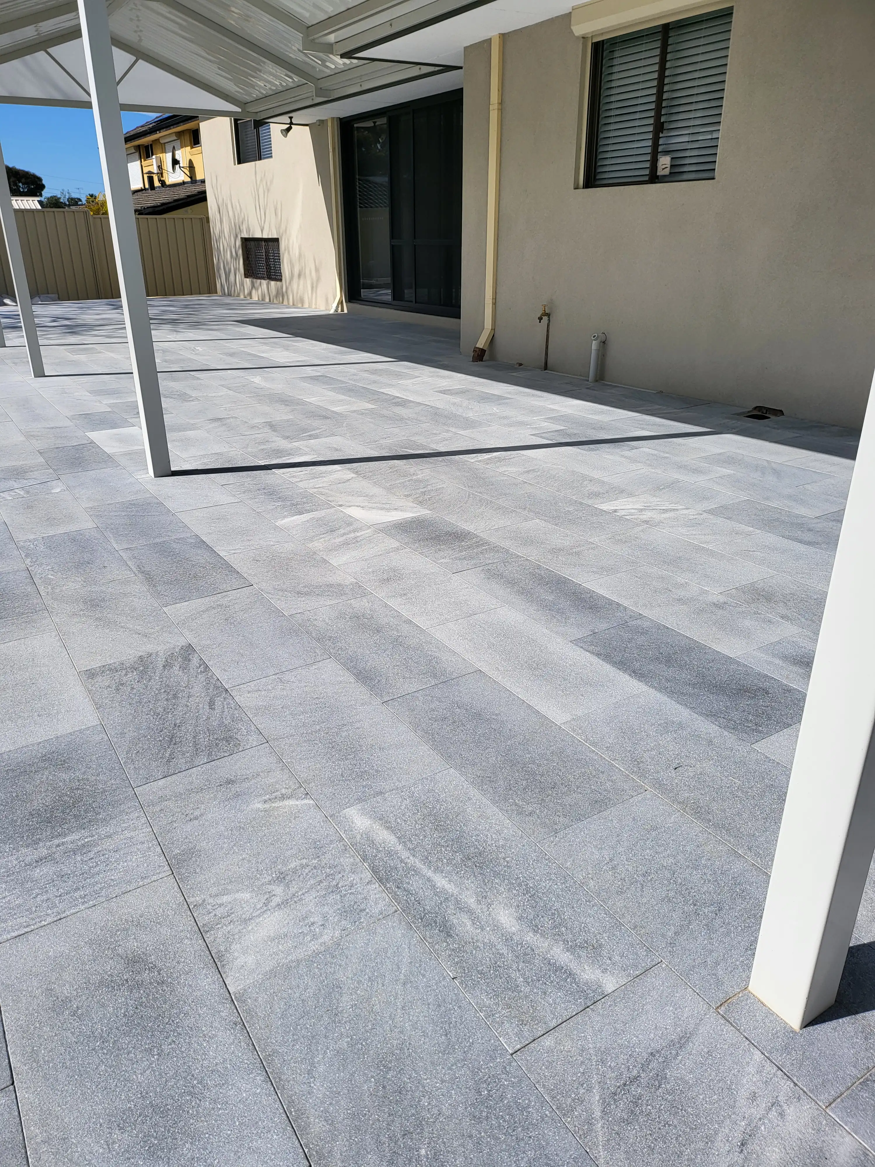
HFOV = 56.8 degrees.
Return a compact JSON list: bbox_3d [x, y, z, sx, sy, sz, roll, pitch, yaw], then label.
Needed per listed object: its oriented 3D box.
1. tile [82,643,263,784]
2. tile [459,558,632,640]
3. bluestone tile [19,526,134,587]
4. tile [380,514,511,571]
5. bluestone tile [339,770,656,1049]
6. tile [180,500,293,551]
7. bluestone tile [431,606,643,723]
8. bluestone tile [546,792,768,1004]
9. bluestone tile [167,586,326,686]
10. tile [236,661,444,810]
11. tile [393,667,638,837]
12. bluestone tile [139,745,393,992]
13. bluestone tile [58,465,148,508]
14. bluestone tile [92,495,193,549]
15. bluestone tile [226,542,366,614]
[{"bbox_3d":[-0.677,0.313,2.023,0.300,0.024,0.600,-15,27,-29],"label":"tile"},{"bbox_3d":[0.343,0.046,2.612,0.300,0.024,0.600,-15,27,-29],"label":"tile"},{"bbox_3d":[-1.325,-0.083,2.952,0.300,0.024,0.600,-15,27,-29],"label":"bluestone tile"},{"bbox_3d":[0.018,-0.153,3.078,0.300,0.024,0.600,-15,27,-29],"label":"tile"},{"bbox_3d":[0.073,0.550,1.470,0.300,0.020,0.601,-15,27,-29],"label":"bluestone tile"},{"bbox_3d":[-0.823,-0.223,3.269,0.300,0.020,0.601,-15,27,-29],"label":"tile"},{"bbox_3d":[0.255,0.214,2.235,0.300,0.020,0.601,-15,27,-29],"label":"bluestone tile"},{"bbox_3d":[0.434,0.547,1.467,0.300,0.020,0.427,-15,27,-29],"label":"bluestone tile"},{"bbox_3d":[-0.578,0.151,2.393,0.300,0.024,0.600,-15,27,-29],"label":"bluestone tile"},{"bbox_3d":[-0.255,0.348,1.931,0.300,0.024,0.600,-15,27,-29],"label":"tile"},{"bbox_3d":[0.155,0.376,1.867,0.300,0.020,0.601,-15,27,-29],"label":"tile"},{"bbox_3d":[-0.354,0.510,1.560,0.300,0.024,0.600,-15,27,-29],"label":"bluestone tile"},{"bbox_3d":[-1.557,-0.449,3.807,0.300,0.020,0.601,-15,27,-29],"label":"bluestone tile"},{"bbox_3d":[-1.228,-0.246,3.326,0.300,0.024,0.600,-15,27,-29],"label":"bluestone tile"},{"bbox_3d":[-0.497,-0.024,2.802,0.300,0.020,0.601,-15,27,-29],"label":"bluestone tile"}]

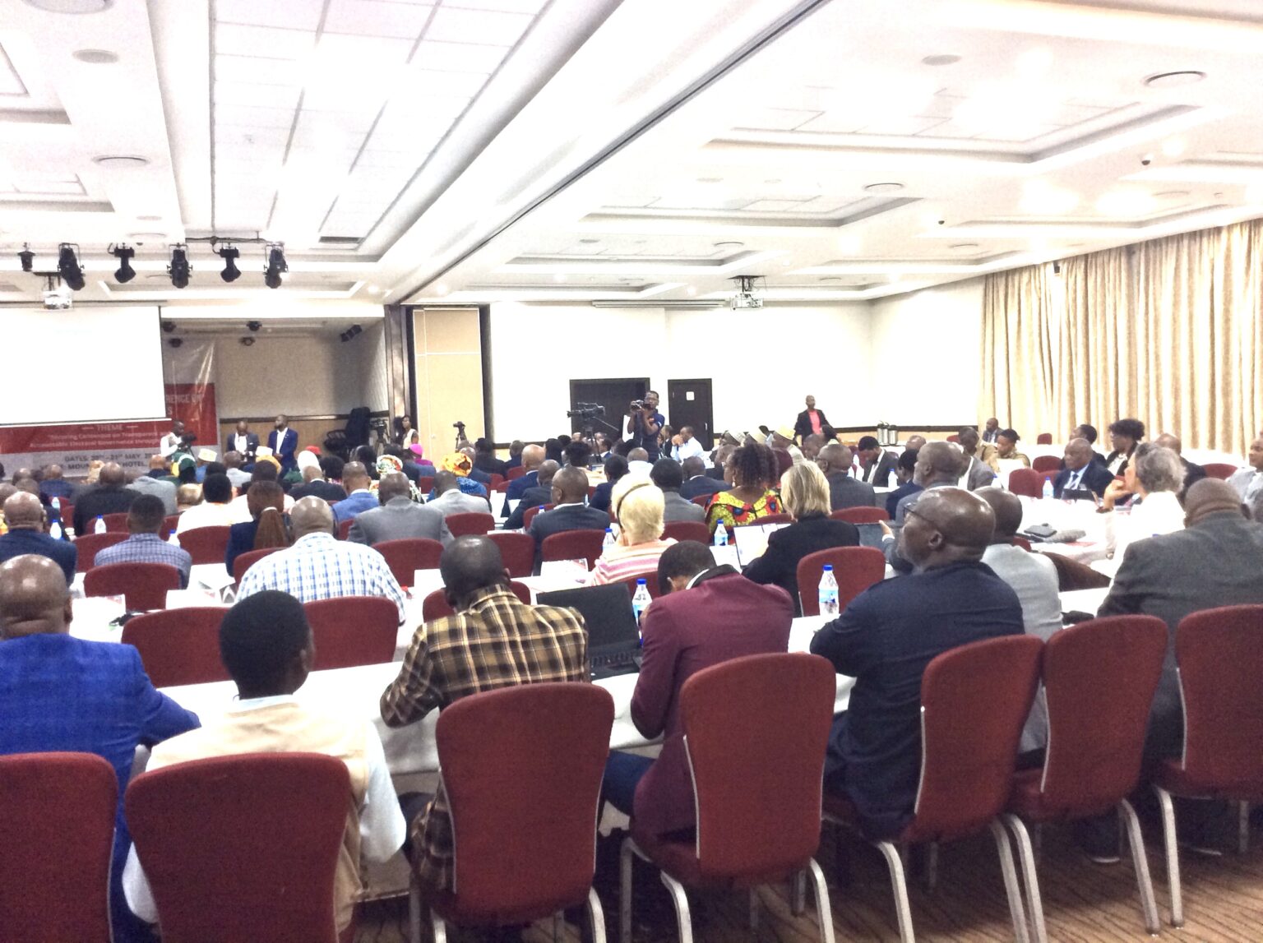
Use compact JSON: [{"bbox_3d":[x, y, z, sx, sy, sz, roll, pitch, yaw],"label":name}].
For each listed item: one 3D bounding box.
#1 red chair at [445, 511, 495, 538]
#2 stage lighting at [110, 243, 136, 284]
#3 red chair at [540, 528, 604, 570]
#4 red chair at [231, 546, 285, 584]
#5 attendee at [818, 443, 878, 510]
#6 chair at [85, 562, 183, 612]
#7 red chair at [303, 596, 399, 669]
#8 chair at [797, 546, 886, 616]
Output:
[{"bbox_3d":[-1.245,0.750,8.460,0.450,0.910,0.580,-3,3,-20],"label":"red chair"},{"bbox_3d":[-4.979,-2.036,11.400,0.270,0.400,0.300,-3,3,-20],"label":"stage lighting"},{"bbox_3d":[-0.368,0.775,6.833,0.445,0.910,0.570,-3,3,-20],"label":"red chair"},{"bbox_3d":[-2.083,0.876,6.800,0.460,0.930,0.570,-3,3,-20],"label":"red chair"},{"bbox_3d":[1.458,0.485,8.376,0.520,1.340,0.780,-3,3,-25],"label":"attendee"},{"bbox_3d":[-2.512,0.898,5.982,0.445,0.910,0.570,-3,3,-20],"label":"chair"},{"bbox_3d":[-1.169,0.919,4.693,0.470,0.920,0.580,-3,3,-20],"label":"red chair"},{"bbox_3d":[0.859,0.792,5.447,0.445,0.910,0.570,-3,3,-20],"label":"chair"}]

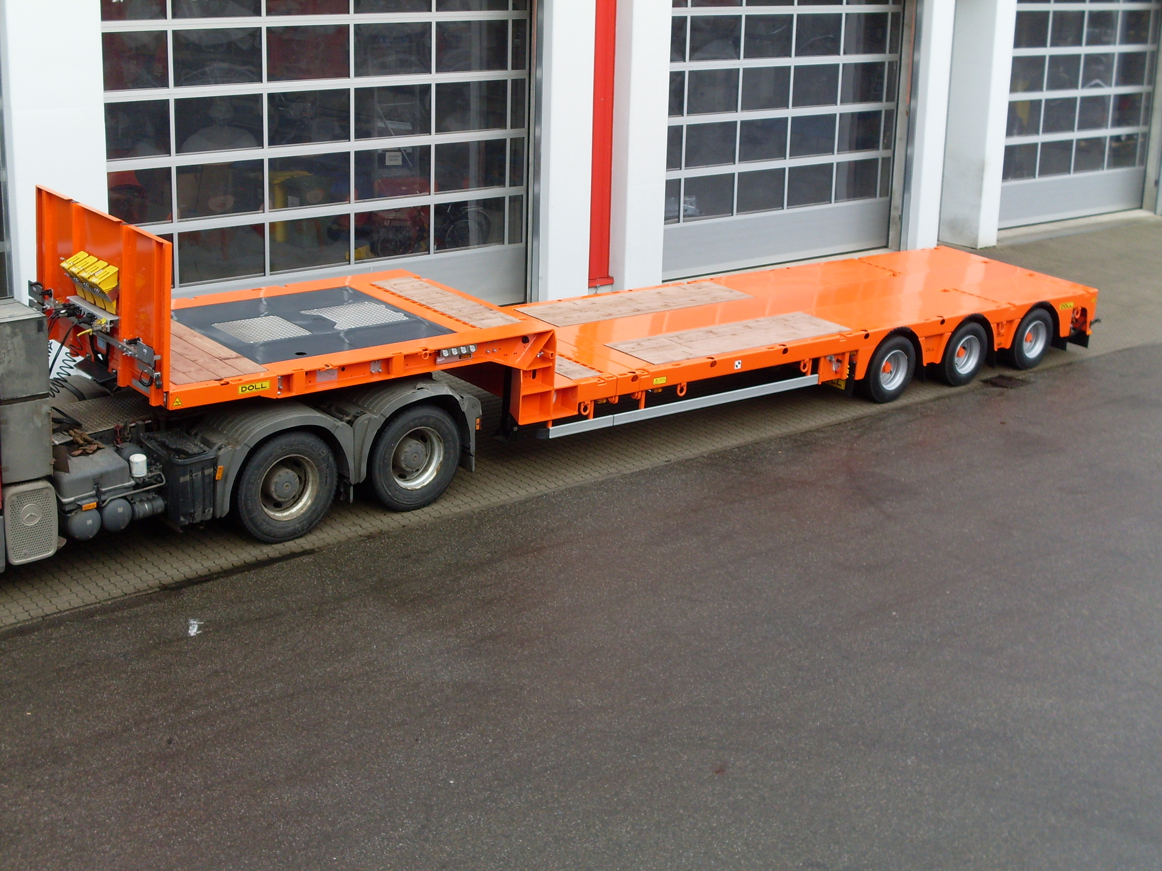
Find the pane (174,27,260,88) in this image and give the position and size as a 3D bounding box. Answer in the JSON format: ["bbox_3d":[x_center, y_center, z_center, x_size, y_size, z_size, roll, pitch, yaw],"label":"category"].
[{"bbox_3d":[-4.103,-4.300,22.821,1.197,0.620,0.050,-12,20,-43],"label":"pane"}]

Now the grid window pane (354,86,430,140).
[{"bbox_3d":[-2.298,-3.971,24.729,1.197,0.620,0.050,-12,20,-43],"label":"grid window pane"}]

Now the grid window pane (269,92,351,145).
[{"bbox_3d":[-3.211,-3.772,23.871,1.197,0.620,0.050,-12,20,-43],"label":"grid window pane"}]

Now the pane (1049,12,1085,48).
[{"bbox_3d":[8.399,-7.020,34.730,0.994,0.620,0.050,-12,20,-43],"label":"pane"}]

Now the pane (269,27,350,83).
[{"bbox_3d":[-3.191,-4.499,23.680,1.197,0.620,0.050,-12,20,-43],"label":"pane"}]

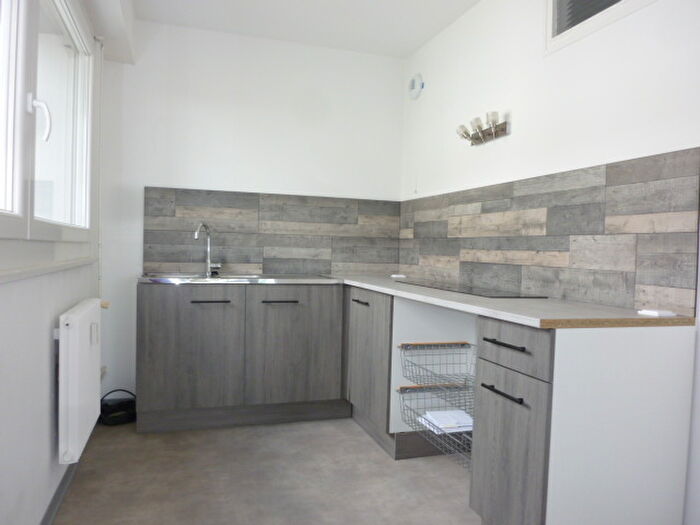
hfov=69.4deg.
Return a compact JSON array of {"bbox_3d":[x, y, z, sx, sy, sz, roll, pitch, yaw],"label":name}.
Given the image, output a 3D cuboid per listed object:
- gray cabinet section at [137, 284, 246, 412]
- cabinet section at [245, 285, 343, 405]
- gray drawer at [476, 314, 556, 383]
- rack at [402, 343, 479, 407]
[{"bbox_3d":[-0.992,0.478,3.172,0.594,0.720,0.574,1,1,-19],"label":"gray cabinet section"},{"bbox_3d":[-0.431,0.488,3.367,0.594,0.720,0.574,1,1,-19],"label":"cabinet section"},{"bbox_3d":[0.720,0.282,1.745,0.460,0.151,0.392,1,2,-19],"label":"gray drawer"},{"bbox_3d":[0.579,0.530,2.337,0.435,0.182,0.735,1,2,-19],"label":"rack"}]

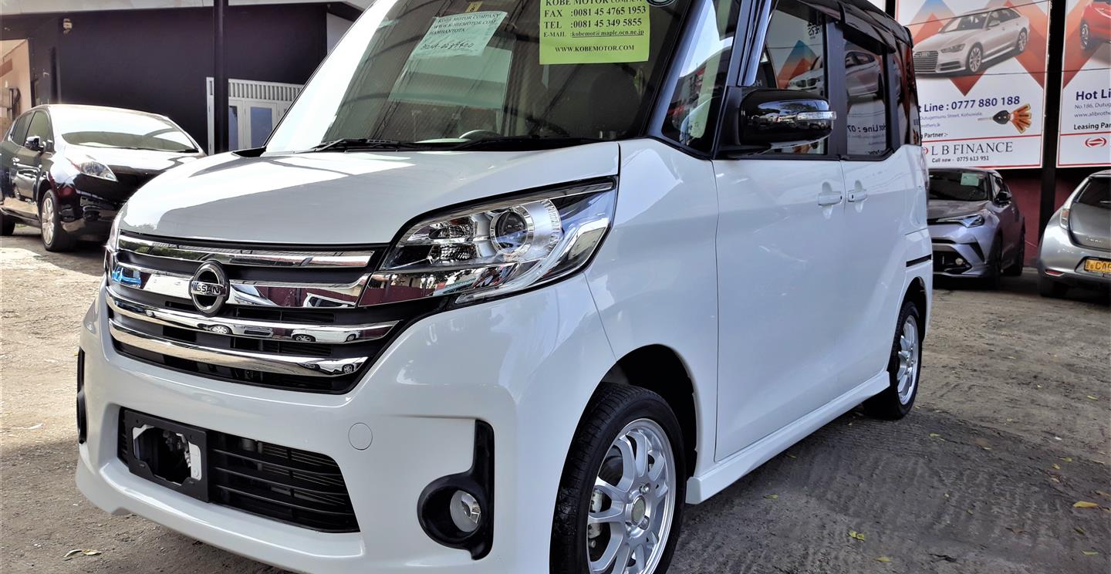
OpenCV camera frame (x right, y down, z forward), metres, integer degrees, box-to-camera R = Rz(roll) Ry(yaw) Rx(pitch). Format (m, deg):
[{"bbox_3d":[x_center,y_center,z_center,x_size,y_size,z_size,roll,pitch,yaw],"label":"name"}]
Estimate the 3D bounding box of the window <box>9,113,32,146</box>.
[{"bbox_3d":[-6.015,-1.767,9.779,0.080,0.360,0.860,19,-6,-42],"label":"window"}]

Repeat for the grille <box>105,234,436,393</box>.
[{"bbox_3d":[-0.677,0.042,1.799,0.990,0.290,0.140,4,6,34],"label":"grille"}]

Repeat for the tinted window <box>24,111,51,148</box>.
[{"bbox_3d":[-5.380,-1.661,9.053,0.080,0.380,0.980,19,-6,-42],"label":"tinted window"}]

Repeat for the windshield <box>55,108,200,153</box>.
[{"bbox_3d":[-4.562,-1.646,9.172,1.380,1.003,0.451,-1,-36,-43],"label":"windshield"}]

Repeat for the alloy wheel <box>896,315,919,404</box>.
[{"bbox_3d":[1.519,0.325,3.904,0.140,0.390,0.390,3,6,35],"label":"alloy wheel"}]

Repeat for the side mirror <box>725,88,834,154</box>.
[{"bbox_3d":[0.542,-0.394,2.079,0.240,0.155,0.150,4,6,34],"label":"side mirror"}]

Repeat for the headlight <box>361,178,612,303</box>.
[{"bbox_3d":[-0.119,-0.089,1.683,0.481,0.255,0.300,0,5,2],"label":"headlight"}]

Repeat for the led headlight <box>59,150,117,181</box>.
[{"bbox_3d":[-4.396,-1.134,8.173,0.380,0.270,0.620,0,6,-33],"label":"led headlight"}]

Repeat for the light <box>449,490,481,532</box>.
[{"bbox_3d":[-0.152,0.397,1.547,0.082,0.082,0.050,3,6,28],"label":"light"}]

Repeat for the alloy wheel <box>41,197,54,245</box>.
[{"bbox_3d":[-4.886,-0.640,8.504,0.180,0.465,0.465,-1,7,-43],"label":"alloy wheel"}]

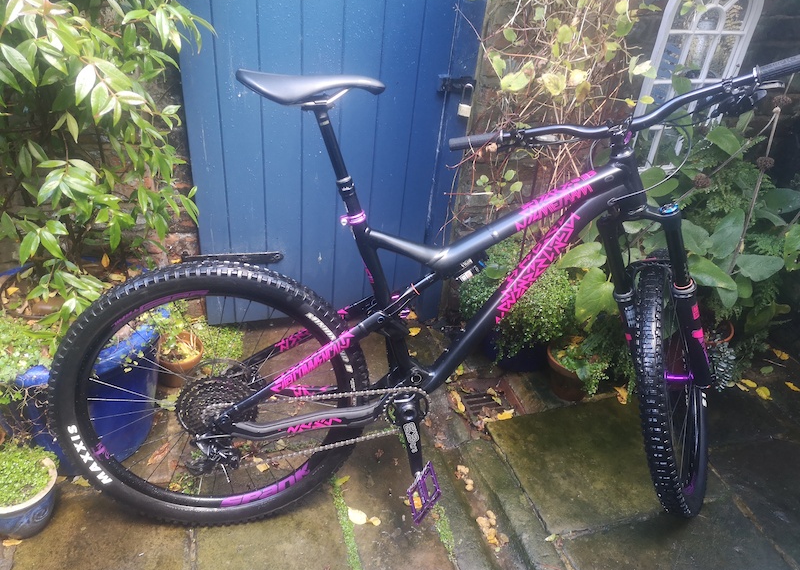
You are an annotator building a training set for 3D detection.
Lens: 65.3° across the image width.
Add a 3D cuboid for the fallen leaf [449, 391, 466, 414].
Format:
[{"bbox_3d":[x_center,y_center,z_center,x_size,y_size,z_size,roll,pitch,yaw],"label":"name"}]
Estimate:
[{"bbox_3d":[0.182,0.376,2.003,0.040,0.018,0.096,-9,38,-20],"label":"fallen leaf"}]

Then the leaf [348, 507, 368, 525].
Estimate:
[{"bbox_3d":[-0.113,0.609,1.640,0.059,0.008,0.041,12,36,8],"label":"leaf"}]

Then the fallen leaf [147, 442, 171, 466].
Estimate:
[{"bbox_3d":[-0.672,0.472,1.737,0.028,0.015,0.085,19,37,17],"label":"fallen leaf"}]

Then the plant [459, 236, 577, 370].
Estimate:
[{"bbox_3d":[0.396,0.078,2.105,0.390,0.420,0.380,14,36,11],"label":"plant"}]

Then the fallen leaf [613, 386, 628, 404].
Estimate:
[{"bbox_3d":[0.749,0.368,2.104,0.041,0.018,0.090,7,36,1],"label":"fallen leaf"}]

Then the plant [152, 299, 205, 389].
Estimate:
[{"bbox_3d":[-0.686,0.175,1.911,0.165,0.290,0.160,-9,38,-20],"label":"plant"}]

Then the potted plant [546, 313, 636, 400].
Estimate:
[{"bbox_3d":[0.628,0.238,2.075,0.290,0.240,0.280,20,38,18],"label":"potted plant"}]

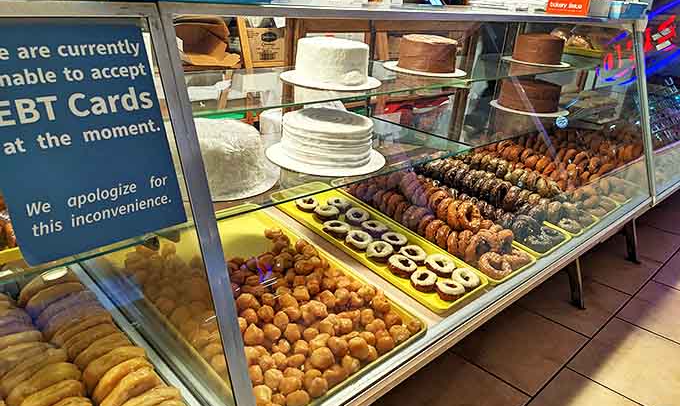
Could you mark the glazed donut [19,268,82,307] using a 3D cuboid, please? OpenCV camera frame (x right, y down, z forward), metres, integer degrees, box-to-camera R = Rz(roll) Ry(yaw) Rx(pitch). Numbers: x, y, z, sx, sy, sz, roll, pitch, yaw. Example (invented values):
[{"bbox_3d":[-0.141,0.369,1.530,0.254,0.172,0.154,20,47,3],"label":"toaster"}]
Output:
[{"bbox_3d":[-0.551,0.175,1.016,0.033,0.108,0.108,28,32,34],"label":"glazed donut"}]

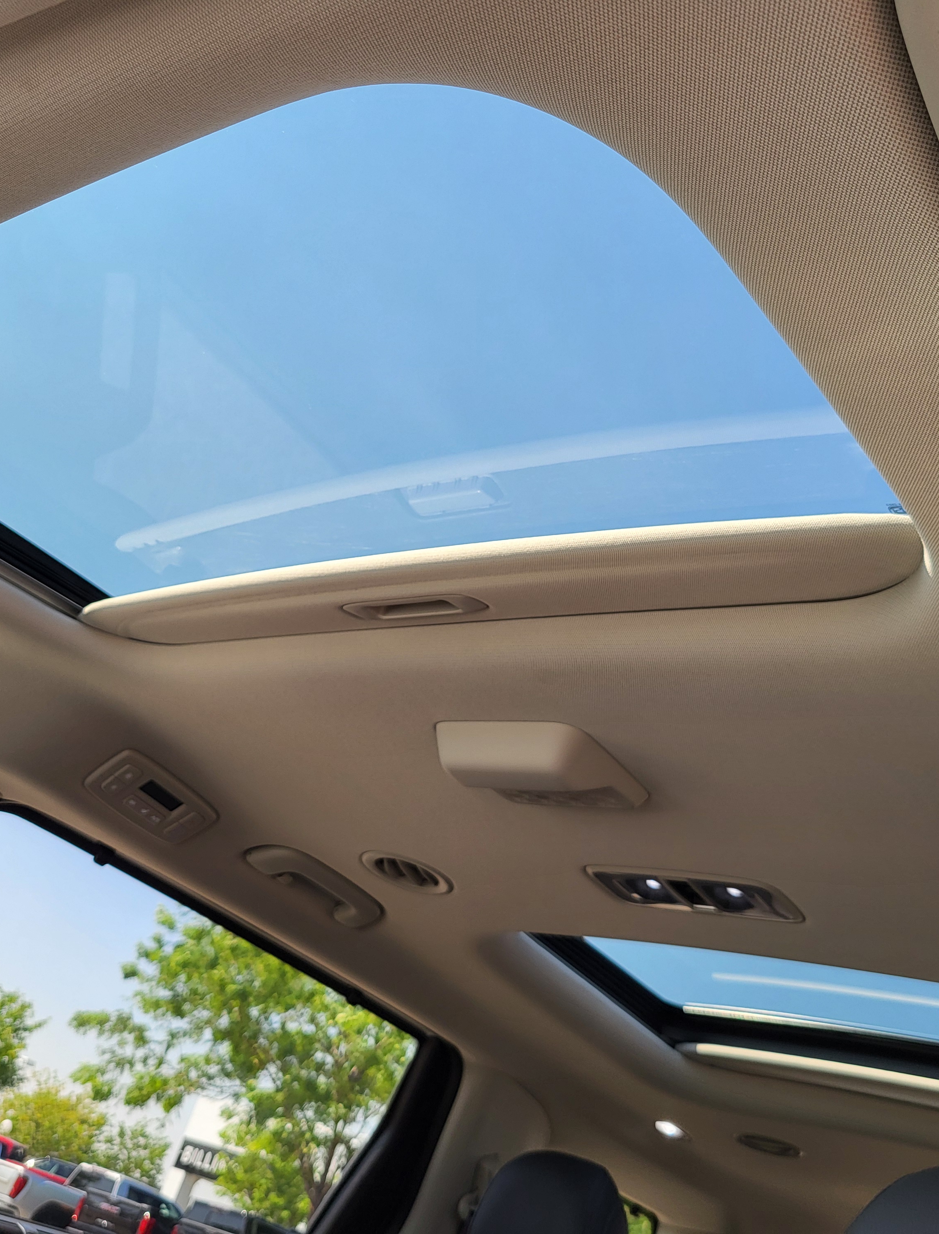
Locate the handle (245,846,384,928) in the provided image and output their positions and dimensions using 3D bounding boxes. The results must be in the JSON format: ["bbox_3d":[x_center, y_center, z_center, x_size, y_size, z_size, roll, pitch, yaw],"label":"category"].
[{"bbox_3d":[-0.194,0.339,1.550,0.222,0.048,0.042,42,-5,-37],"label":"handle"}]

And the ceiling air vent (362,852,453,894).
[{"bbox_3d":[-0.076,0.314,1.532,0.122,0.025,0.122,-8,-40,40],"label":"ceiling air vent"}]

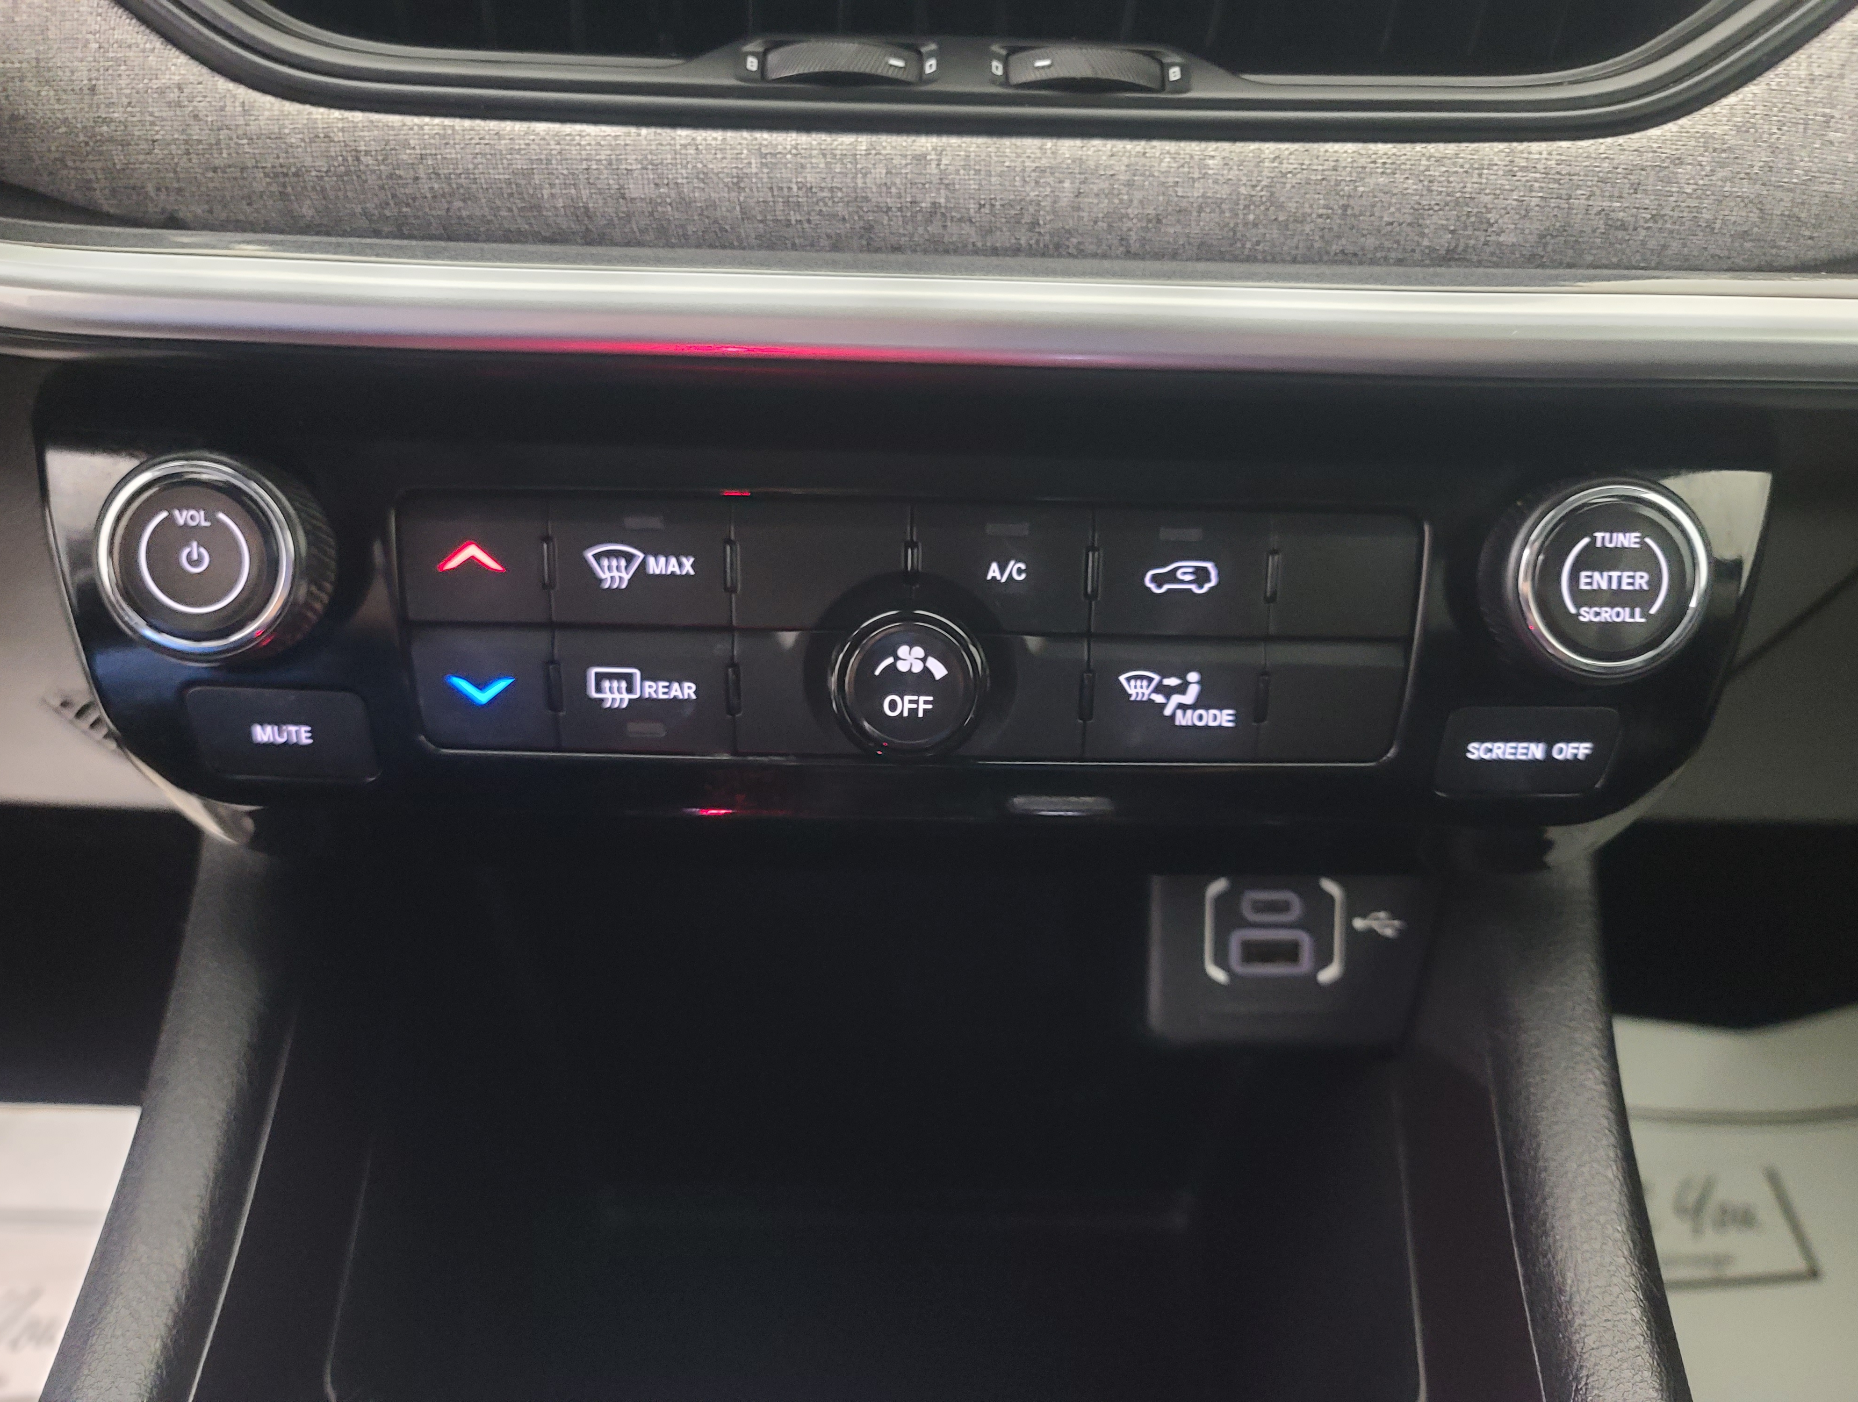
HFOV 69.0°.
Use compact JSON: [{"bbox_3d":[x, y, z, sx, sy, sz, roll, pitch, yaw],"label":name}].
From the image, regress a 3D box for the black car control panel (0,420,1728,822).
[{"bbox_3d":[-0.004,-0.013,0.236,0.280,0.065,0.045,1,17,0],"label":"black car control panel"}]

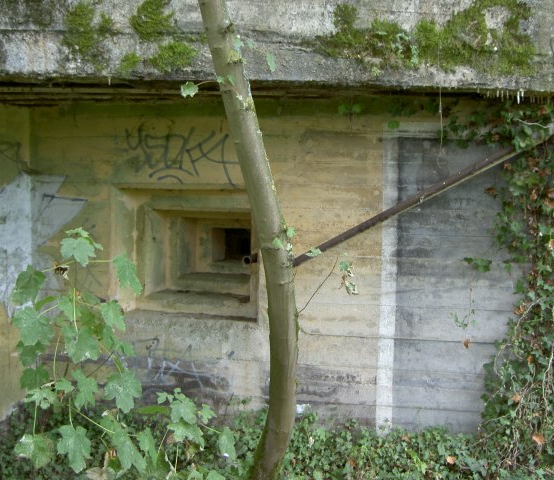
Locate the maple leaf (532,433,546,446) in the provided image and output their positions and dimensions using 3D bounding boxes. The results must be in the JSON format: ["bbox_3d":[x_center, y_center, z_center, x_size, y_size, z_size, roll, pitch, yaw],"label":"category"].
[{"bbox_3d":[1.505,1.148,4.150,0.080,0.070,0.040,1,5,11],"label":"maple leaf"}]

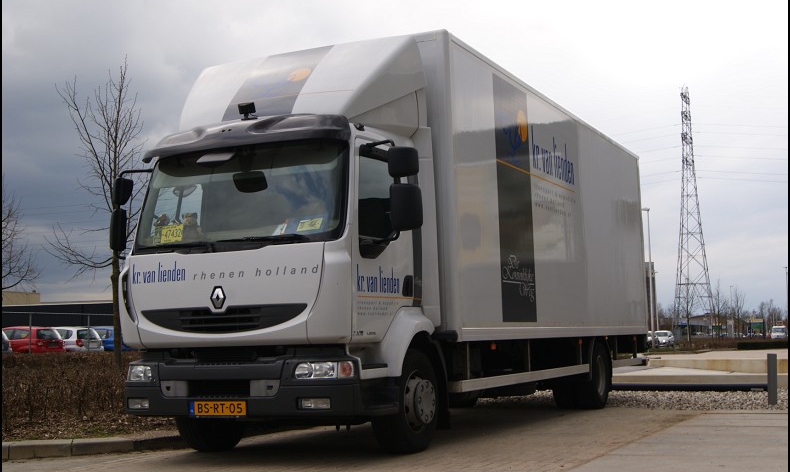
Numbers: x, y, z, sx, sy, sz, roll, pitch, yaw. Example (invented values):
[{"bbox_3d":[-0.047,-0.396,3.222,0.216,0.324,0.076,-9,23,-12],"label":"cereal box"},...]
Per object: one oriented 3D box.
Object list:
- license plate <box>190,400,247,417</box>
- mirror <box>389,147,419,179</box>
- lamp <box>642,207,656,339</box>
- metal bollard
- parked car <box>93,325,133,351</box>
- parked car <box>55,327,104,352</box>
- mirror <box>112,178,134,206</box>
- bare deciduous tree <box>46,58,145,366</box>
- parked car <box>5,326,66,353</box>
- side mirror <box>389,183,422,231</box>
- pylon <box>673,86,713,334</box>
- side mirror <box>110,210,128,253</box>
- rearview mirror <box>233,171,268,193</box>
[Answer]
[{"bbox_3d":[-1.338,1.310,7.495,0.520,0.110,0.020,-5,-7,26],"label":"license plate"},{"bbox_3d":[0.065,-0.563,7.555,0.210,0.215,0.110,-4,-6,19],"label":"mirror"},{"bbox_3d":[18.954,3.179,74.000,0.800,10.400,0.280,-2,-6,14],"label":"lamp"},{"bbox_3d":[5.003,1.900,13.100,0.128,0.680,0.128,-1,-6,0],"label":"metal bollard"},{"bbox_3d":[-12.940,4.802,43.257,3.880,1.500,1.680,-4,-7,29],"label":"parked car"},{"bbox_3d":[-14.022,4.593,41.125,3.880,1.500,1.680,-4,-7,29],"label":"parked car"},{"bbox_3d":[-2.384,-0.390,8.680,0.200,0.225,0.110,-7,-8,43],"label":"mirror"},{"bbox_3d":[-4.224,-0.092,14.000,1.450,4.850,1.450,-4,-7,26],"label":"bare deciduous tree"},{"bbox_3d":[-16.962,4.896,45.029,3.900,1.490,1.700,-4,-7,26],"label":"parked car"},{"bbox_3d":[0.082,-0.217,7.540,0.225,0.355,0.120,-4,-6,19],"label":"side mirror"},{"bbox_3d":[56.810,-4.129,190.000,7.000,48.400,8.200,-4,-7,28],"label":"pylon"},{"bbox_3d":[-2.436,-0.049,8.730,0.100,0.370,0.210,3,-8,-38],"label":"side mirror"},{"bbox_3d":[-1.186,-0.439,8.120,0.310,0.180,0.080,-6,-7,34],"label":"rearview mirror"}]

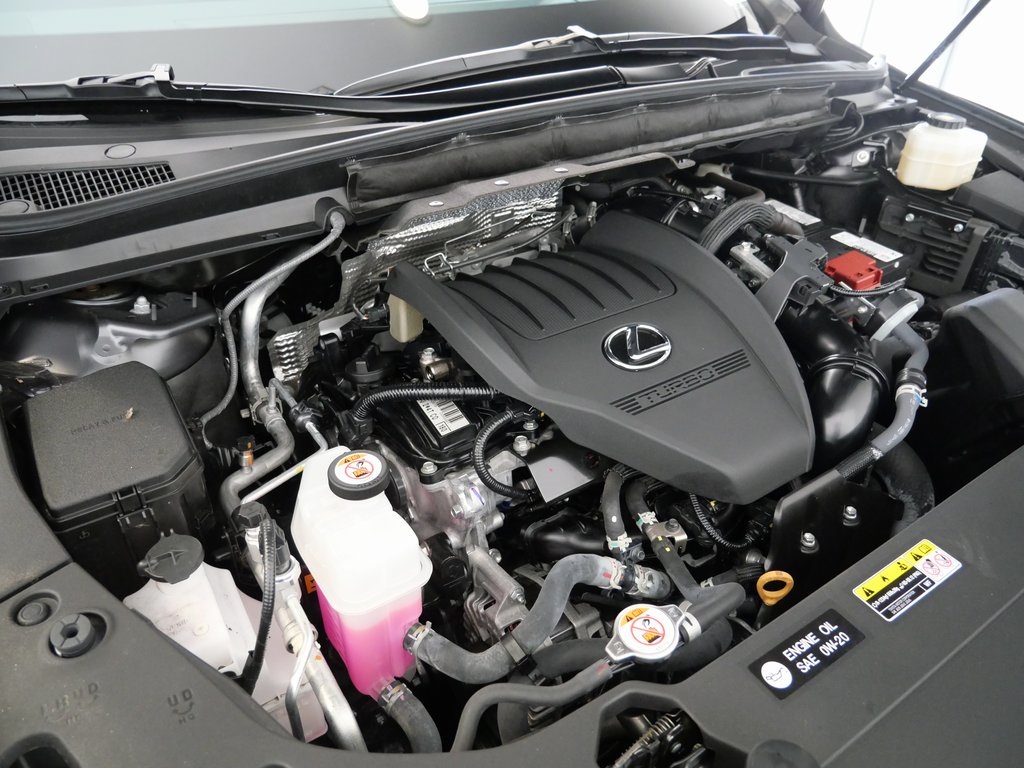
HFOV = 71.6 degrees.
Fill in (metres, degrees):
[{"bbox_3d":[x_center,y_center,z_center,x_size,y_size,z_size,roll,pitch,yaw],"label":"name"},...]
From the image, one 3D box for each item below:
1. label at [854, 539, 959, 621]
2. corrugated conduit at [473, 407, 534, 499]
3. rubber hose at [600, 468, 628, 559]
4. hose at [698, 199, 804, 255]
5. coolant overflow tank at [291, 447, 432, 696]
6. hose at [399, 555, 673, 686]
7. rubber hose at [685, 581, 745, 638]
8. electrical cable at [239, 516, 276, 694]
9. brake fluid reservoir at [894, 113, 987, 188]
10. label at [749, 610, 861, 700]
[{"bbox_3d":[0.282,0.138,0.505,0.090,0.002,0.029,-20,41,-28],"label":"label"},{"bbox_3d":[-0.009,0.078,0.706,0.062,0.070,0.060,2,35,0],"label":"corrugated conduit"},{"bbox_3d":[0.096,0.120,0.666,0.024,0.055,0.070,-3,35,-7],"label":"rubber hose"},{"bbox_3d":[0.332,-0.213,0.985,0.138,0.070,0.048,1,35,-1],"label":"hose"},{"bbox_3d":[-0.132,0.156,0.617,0.092,0.195,0.135,-20,41,-28],"label":"coolant overflow tank"},{"bbox_3d":[0.020,0.203,0.638,0.225,0.090,0.075,-1,35,-4],"label":"hose"},{"bbox_3d":[0.150,0.166,0.536,0.052,0.028,0.025,-20,41,-28],"label":"rubber hose"},{"bbox_3d":[-0.197,0.178,0.560,0.030,0.110,0.085,2,35,0],"label":"electrical cable"},{"bbox_3d":[0.681,-0.369,1.130,0.110,0.093,0.090,-20,41,-28],"label":"brake fluid reservoir"},{"bbox_3d":[0.189,0.171,0.453,0.083,0.002,0.026,-20,41,-28],"label":"label"}]

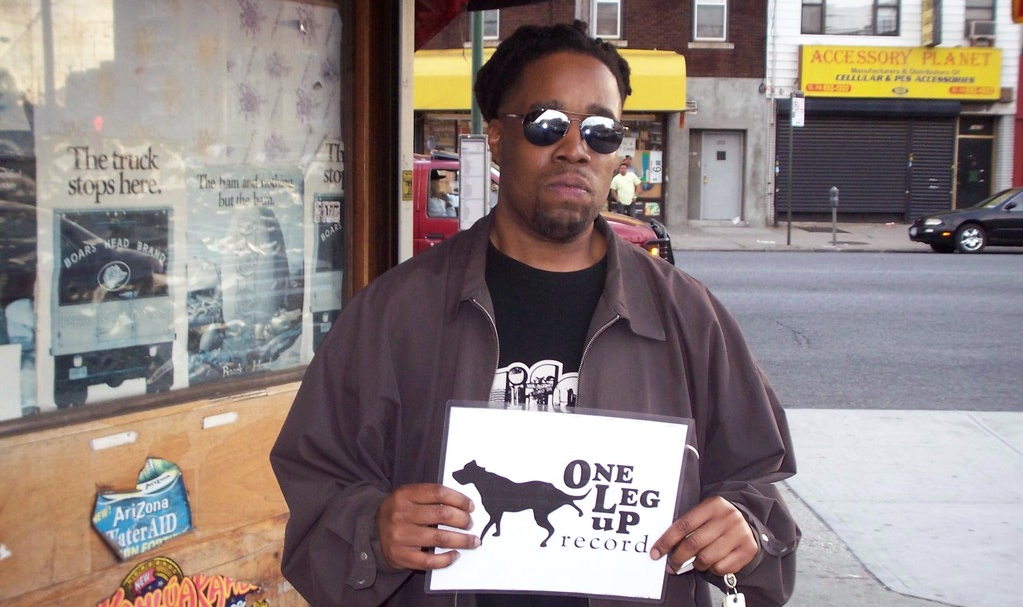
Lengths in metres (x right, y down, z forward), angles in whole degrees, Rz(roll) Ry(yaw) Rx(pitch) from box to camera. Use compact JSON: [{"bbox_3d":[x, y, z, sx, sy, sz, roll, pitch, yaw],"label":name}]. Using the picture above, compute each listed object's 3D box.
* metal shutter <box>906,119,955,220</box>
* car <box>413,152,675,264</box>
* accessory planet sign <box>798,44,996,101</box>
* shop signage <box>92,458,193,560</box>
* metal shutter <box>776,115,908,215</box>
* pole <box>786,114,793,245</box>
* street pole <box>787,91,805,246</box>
[{"bbox_3d":[9.913,-3.188,32.831,1.086,2.393,0.100,0,6,-4],"label":"metal shutter"},{"bbox_3d":[-0.890,-0.550,13.367,4.650,1.760,1.800,0,6,-3],"label":"car"},{"bbox_3d":[9.037,-5.356,32.341,4.692,1.200,0.380,0,6,-4],"label":"accessory planet sign"},{"bbox_3d":[-0.687,0.380,2.605,0.005,0.180,0.254,4,7,31],"label":"shop signage"},{"bbox_3d":[7.753,-3.244,32.675,3.181,2.311,0.100,0,6,-4],"label":"metal shutter"},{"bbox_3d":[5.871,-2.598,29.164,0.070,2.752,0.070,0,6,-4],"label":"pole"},{"bbox_3d":[5.993,-2.814,29.151,0.340,3.187,0.080,0,6,-4],"label":"street pole"}]

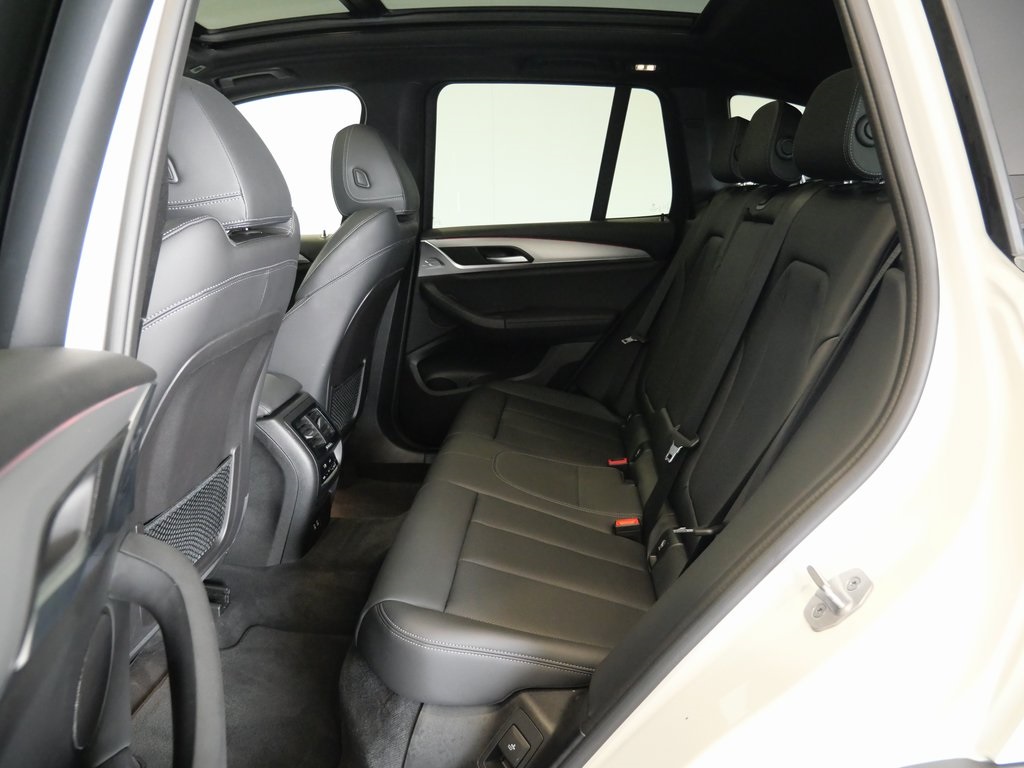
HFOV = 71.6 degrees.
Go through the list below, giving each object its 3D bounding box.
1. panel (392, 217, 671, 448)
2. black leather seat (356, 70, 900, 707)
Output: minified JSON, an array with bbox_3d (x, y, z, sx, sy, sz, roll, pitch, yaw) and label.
[{"bbox_3d":[0.078,-0.131,2.240,0.855,0.752,0.144,1,15,4],"label":"panel"},{"bbox_3d":[0.200,-0.137,1.468,0.767,0.845,1.370,1,15,4],"label":"black leather seat"}]

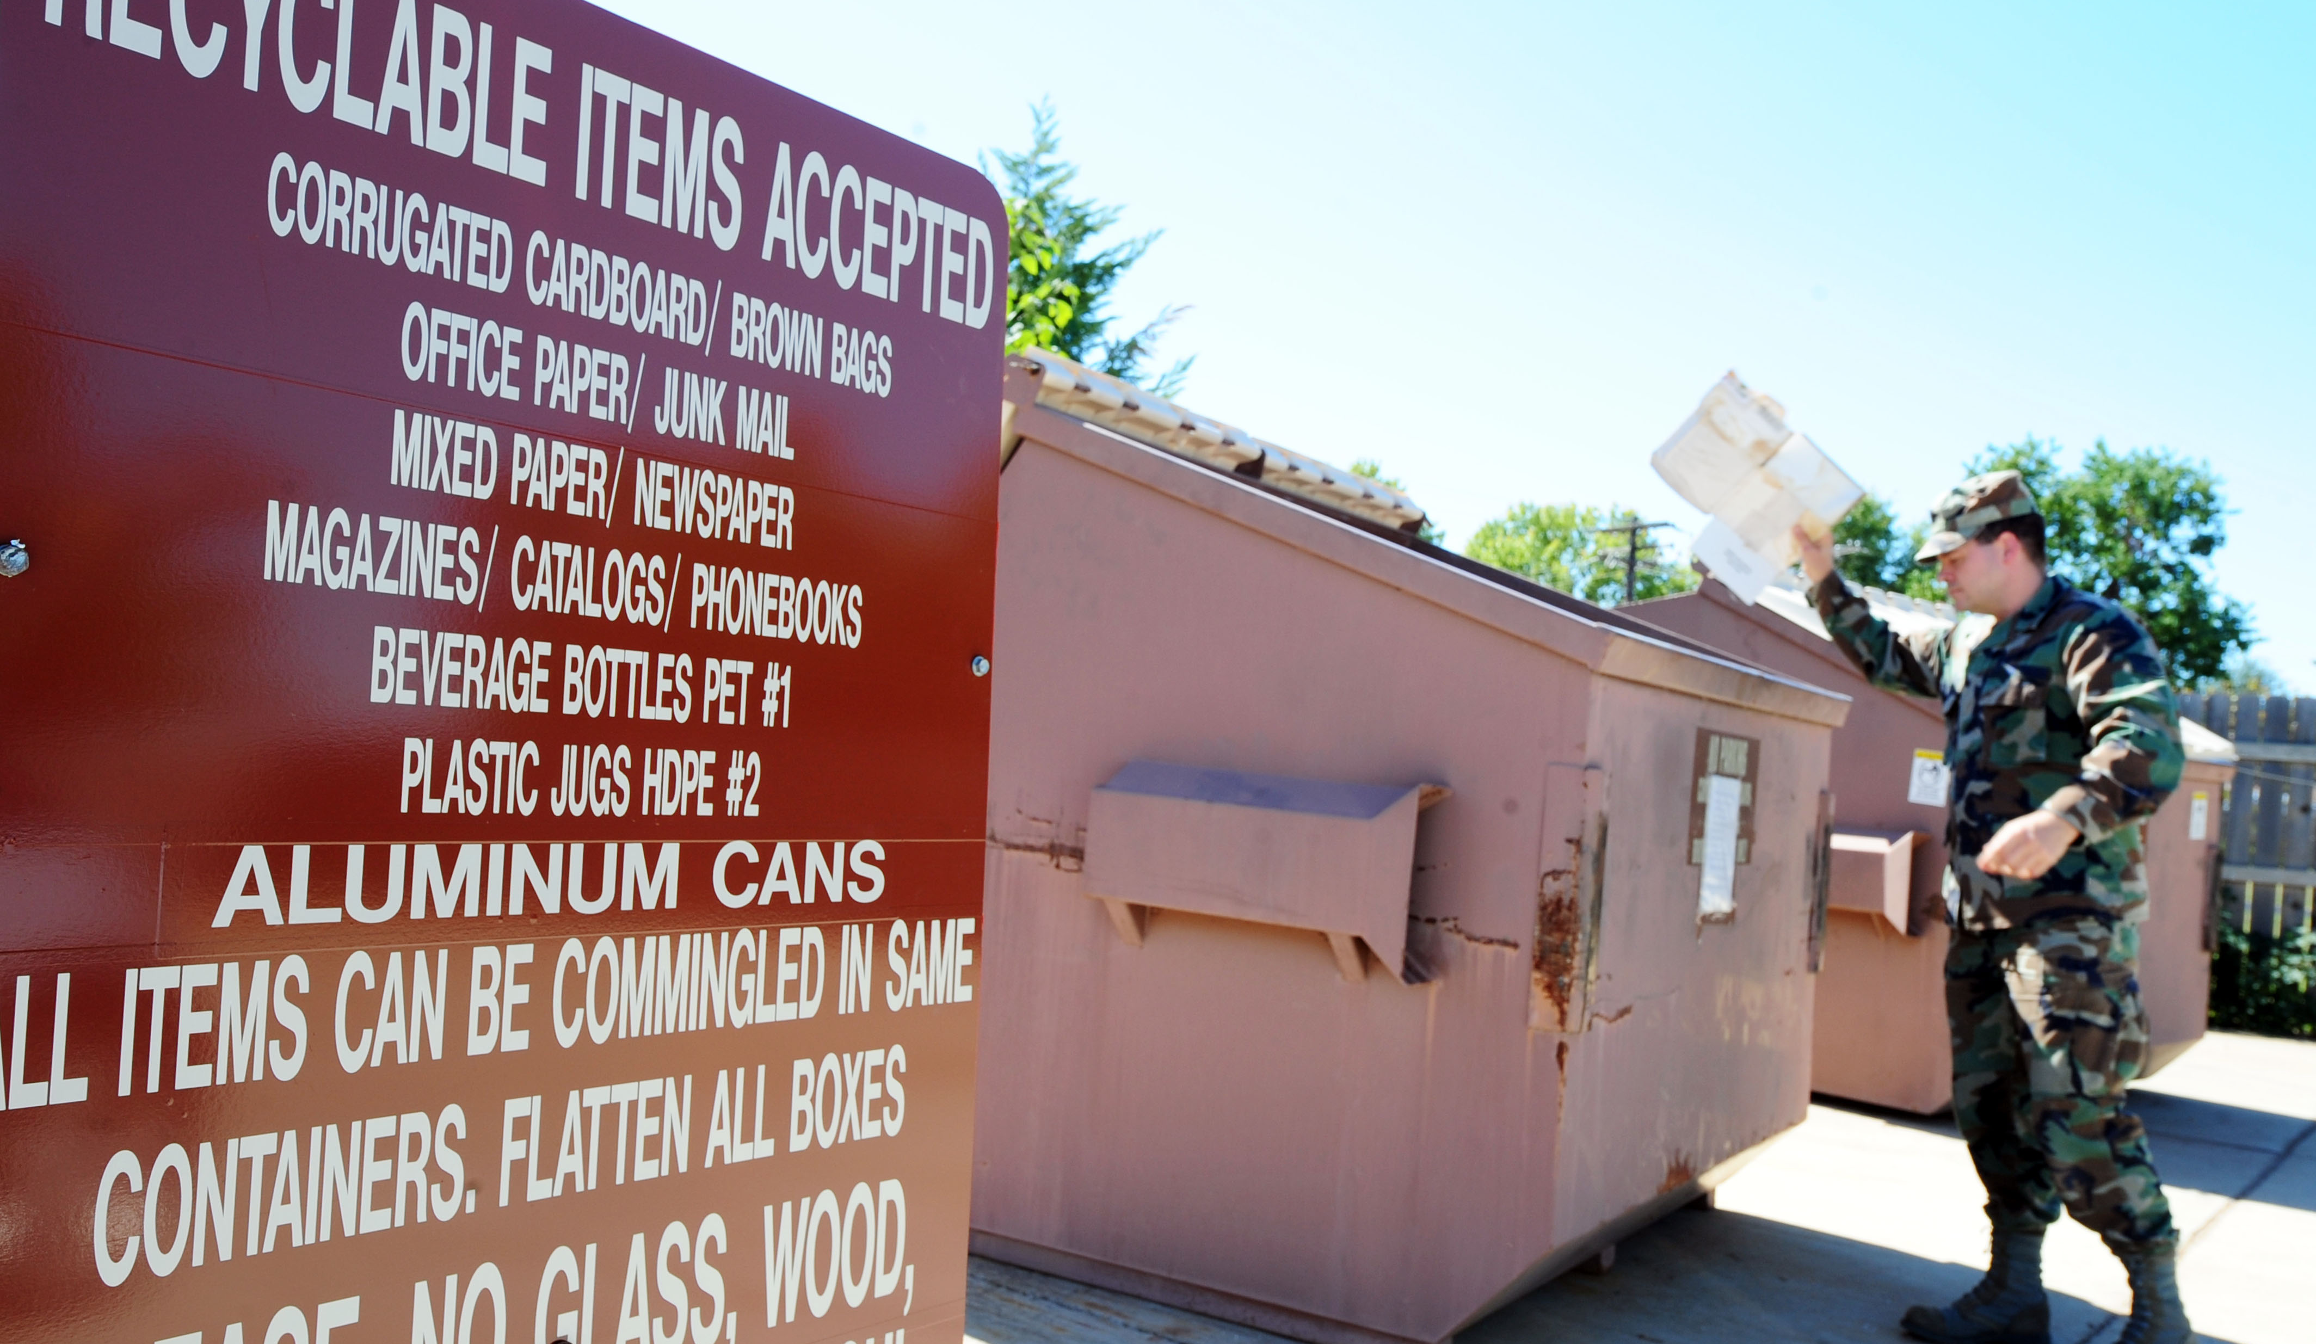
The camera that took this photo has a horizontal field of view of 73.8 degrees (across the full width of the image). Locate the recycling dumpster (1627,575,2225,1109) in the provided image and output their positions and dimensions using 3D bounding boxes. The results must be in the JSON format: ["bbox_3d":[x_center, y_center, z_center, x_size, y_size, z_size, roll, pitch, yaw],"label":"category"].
[{"bbox_3d":[3.192,0.667,6.670,1.998,2.061,1.888,6,-4,-34],"label":"recycling dumpster"}]

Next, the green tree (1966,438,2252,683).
[{"bbox_3d":[14.585,-0.105,23.773,4.447,7.102,4.447,1,-4,32],"label":"green tree"}]

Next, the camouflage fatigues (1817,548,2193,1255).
[{"bbox_3d":[1.703,0.457,3.156,0.630,1.390,0.580,3,-4,12],"label":"camouflage fatigues"}]

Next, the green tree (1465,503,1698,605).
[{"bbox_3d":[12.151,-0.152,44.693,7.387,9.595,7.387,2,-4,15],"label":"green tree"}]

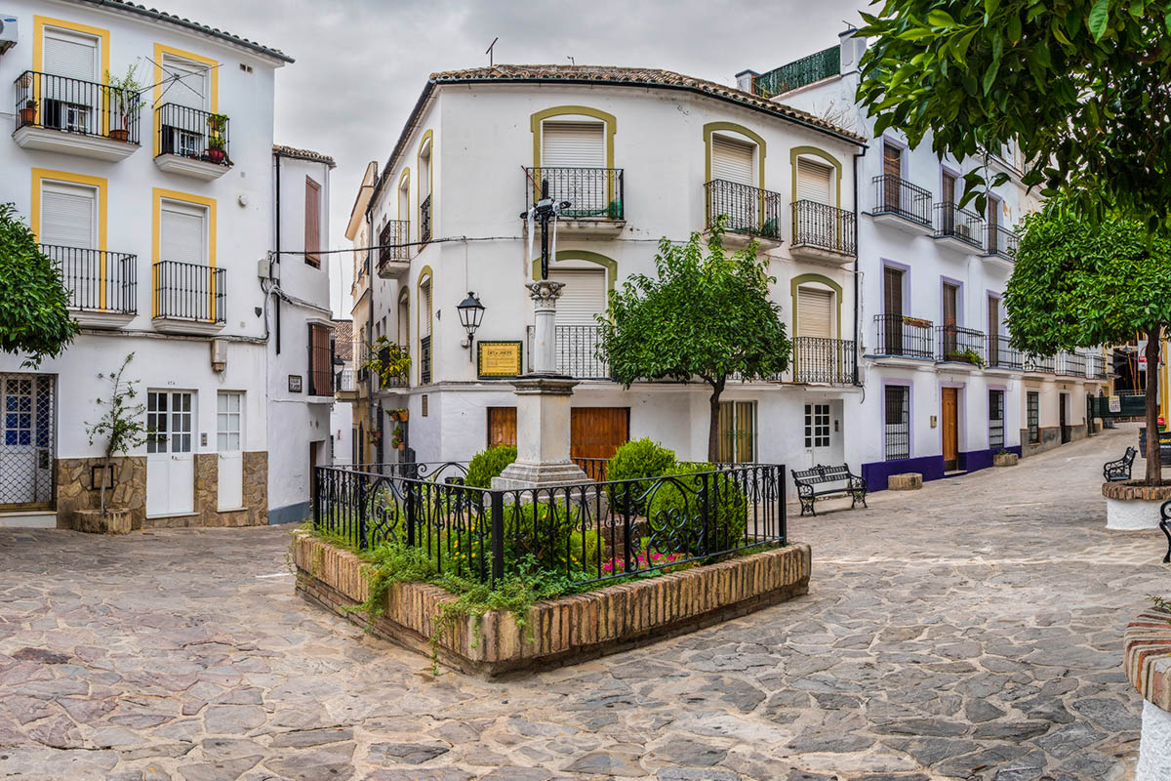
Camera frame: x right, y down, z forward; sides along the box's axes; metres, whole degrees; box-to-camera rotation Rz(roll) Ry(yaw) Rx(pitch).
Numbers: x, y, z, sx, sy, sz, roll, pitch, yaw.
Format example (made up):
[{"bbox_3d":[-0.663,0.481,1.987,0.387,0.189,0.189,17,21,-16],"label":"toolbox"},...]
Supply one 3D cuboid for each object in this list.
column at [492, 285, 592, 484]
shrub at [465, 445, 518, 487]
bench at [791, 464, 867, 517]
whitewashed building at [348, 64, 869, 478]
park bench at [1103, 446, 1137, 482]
[{"bbox_3d":[-0.450,-0.020,9.300,0.780,2.300,0.780,0,0,-41],"label":"column"},{"bbox_3d":[-1.000,0.950,10.050,0.670,0.670,0.670,0,0,0],"label":"shrub"},{"bbox_3d":[4.500,1.760,16.000,1.600,0.800,0.550,0,0,-40],"label":"bench"},{"bbox_3d":[0.200,-2.150,22.000,10.600,9.000,10.800,0,0,-16],"label":"whitewashed building"},{"bbox_3d":[9.630,1.450,15.800,0.550,0.800,1.600,0,0,28],"label":"park bench"}]

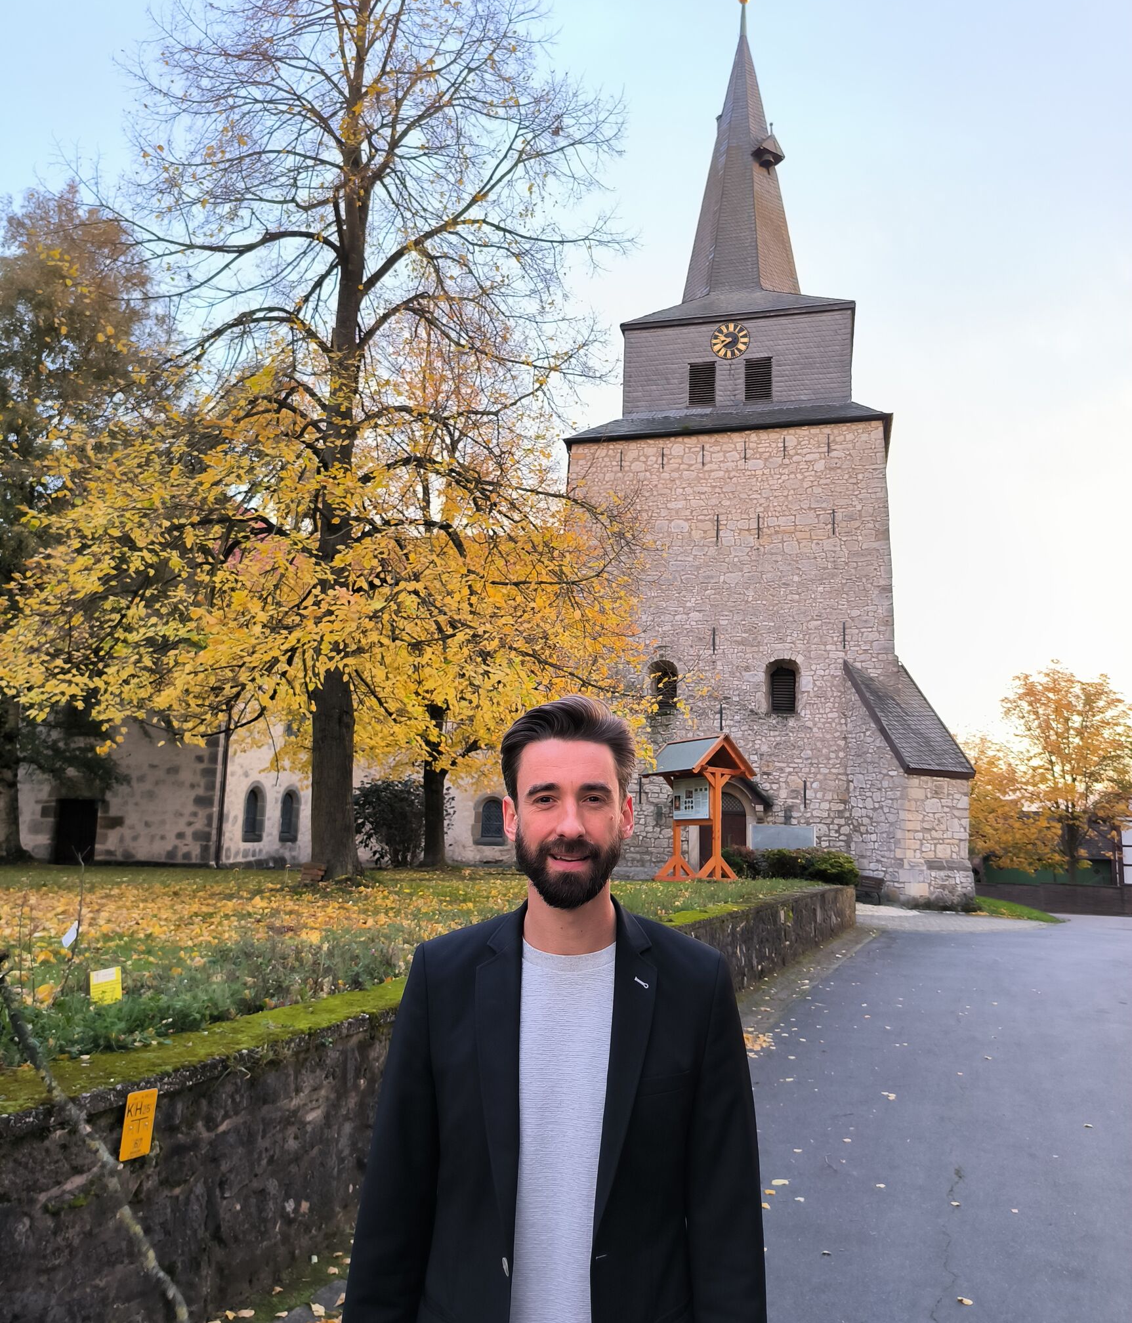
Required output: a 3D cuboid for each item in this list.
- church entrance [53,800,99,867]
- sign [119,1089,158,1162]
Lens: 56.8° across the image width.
[{"bbox_3d":[-13.953,4.916,30.063,1.440,1.909,0.300,-1,-11,15],"label":"church entrance"},{"bbox_3d":[-1.381,1.499,3.389,0.010,0.200,0.140,-2,-14,19],"label":"sign"}]

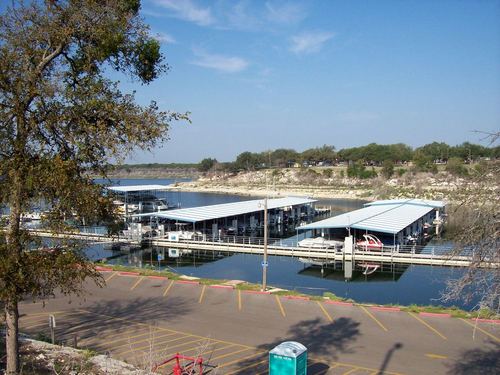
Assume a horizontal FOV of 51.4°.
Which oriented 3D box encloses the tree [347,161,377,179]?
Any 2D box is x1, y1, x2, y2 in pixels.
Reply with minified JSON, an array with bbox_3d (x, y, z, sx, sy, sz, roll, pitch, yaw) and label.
[{"bbox_3d":[54.464,-8.792,254.000,14.214,8.792,11.371,0,2,0],"label":"tree"}]

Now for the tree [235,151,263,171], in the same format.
[{"bbox_3d":[-0.854,-15.369,296.000,15.460,11.385,13.141,0,2,0],"label":"tree"}]

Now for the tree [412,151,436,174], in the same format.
[{"bbox_3d":[86.243,-12.850,257.000,11.506,10.873,10.355,0,2,0],"label":"tree"}]

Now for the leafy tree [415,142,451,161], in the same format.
[{"bbox_3d":[96.865,-18.577,276.000,18.535,10.615,15.754,0,2,0],"label":"leafy tree"}]

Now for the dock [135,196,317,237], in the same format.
[{"bbox_3d":[-0.969,6.102,128.335,15.200,4.600,71.000,1,2,25],"label":"dock"}]

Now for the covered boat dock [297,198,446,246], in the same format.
[{"bbox_3d":[29.012,6.612,109.243,18.000,4.800,70.000,1,2,25],"label":"covered boat dock"}]

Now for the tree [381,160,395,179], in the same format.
[{"bbox_3d":[67.163,-8.670,254.000,6.633,9.037,6.633,0,2,0],"label":"tree"}]

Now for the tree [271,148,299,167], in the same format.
[{"bbox_3d":[19.240,-16.452,290.000,15.147,10.596,12.875,0,2,0],"label":"tree"}]

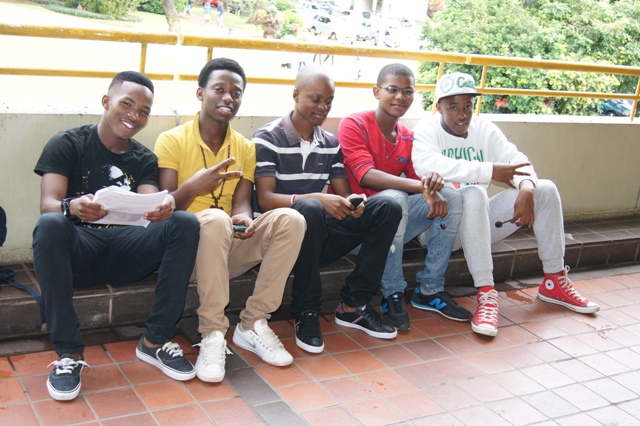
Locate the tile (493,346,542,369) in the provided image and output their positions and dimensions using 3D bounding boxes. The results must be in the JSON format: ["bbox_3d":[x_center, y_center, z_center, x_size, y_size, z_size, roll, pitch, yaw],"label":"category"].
[{"bbox_3d":[0.794,0.586,3.225,0.154,0.015,0.154,-3,19,-32],"label":"tile"}]

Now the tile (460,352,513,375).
[{"bbox_3d":[0.655,0.593,3.138,0.154,0.015,0.154,-3,19,-32],"label":"tile"}]

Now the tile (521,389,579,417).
[{"bbox_3d":[0.825,0.692,2.873,0.154,0.015,0.154,-3,19,-32],"label":"tile"}]

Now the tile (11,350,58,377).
[{"bbox_3d":[-0.959,0.517,2.720,0.156,0.012,0.156,-3,19,-32],"label":"tile"}]

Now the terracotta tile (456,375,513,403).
[{"bbox_3d":[0.606,0.654,2.942,0.156,0.012,0.156,-3,19,-32],"label":"terracotta tile"}]

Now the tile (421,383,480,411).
[{"bbox_3d":[0.460,0.656,2.831,0.154,0.015,0.154,-3,19,-32],"label":"tile"}]

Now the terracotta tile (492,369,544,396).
[{"bbox_3d":[0.740,0.643,3.006,0.154,0.015,0.154,-3,19,-32],"label":"terracotta tile"}]

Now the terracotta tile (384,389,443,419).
[{"bbox_3d":[0.319,0.660,2.739,0.155,0.014,0.155,-3,19,-31],"label":"terracotta tile"}]

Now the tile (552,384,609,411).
[{"bbox_3d":[0.958,0.683,2.947,0.155,0.014,0.155,-3,19,-31],"label":"tile"}]

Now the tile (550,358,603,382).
[{"bbox_3d":[1.029,0.634,3.204,0.156,0.012,0.156,-3,19,-32],"label":"tile"}]

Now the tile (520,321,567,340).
[{"bbox_3d":[0.987,0.523,3.512,0.155,0.014,0.155,-3,19,-31],"label":"tile"}]

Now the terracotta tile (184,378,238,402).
[{"bbox_3d":[-0.370,0.601,2.685,0.153,0.014,0.156,-3,18,-31],"label":"terracotta tile"}]

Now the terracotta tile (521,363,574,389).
[{"bbox_3d":[0.880,0.636,3.093,0.154,0.015,0.154,-3,19,-32],"label":"terracotta tile"}]

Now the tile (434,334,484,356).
[{"bbox_3d":[0.577,0.549,3.297,0.156,0.012,0.156,-3,19,-32],"label":"tile"}]

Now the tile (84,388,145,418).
[{"bbox_3d":[-0.647,0.608,2.540,0.156,0.012,0.156,-3,19,-32],"label":"tile"}]

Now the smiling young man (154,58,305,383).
[{"bbox_3d":[-0.319,-0.034,2.996,0.535,1.014,0.841,1,17,-22],"label":"smiling young man"}]

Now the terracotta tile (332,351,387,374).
[{"bbox_3d":[0.154,0.570,3.035,0.156,0.012,0.156,-3,19,-32],"label":"terracotta tile"}]

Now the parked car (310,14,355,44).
[{"bbox_3d":[0.946,-12.460,54.000,1.680,1.480,3.900,-5,19,-34],"label":"parked car"}]

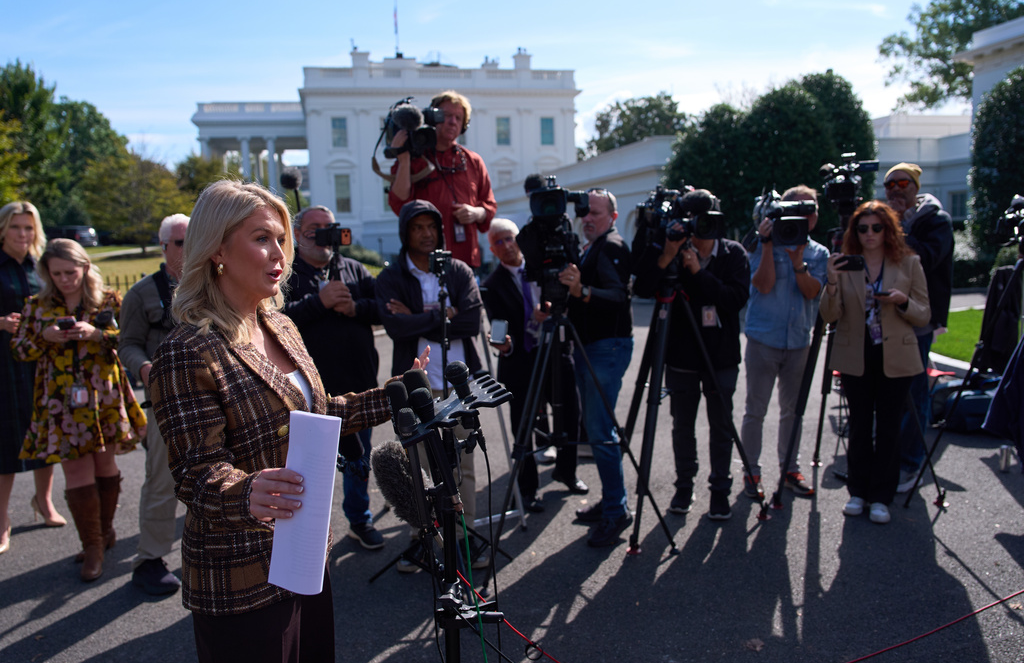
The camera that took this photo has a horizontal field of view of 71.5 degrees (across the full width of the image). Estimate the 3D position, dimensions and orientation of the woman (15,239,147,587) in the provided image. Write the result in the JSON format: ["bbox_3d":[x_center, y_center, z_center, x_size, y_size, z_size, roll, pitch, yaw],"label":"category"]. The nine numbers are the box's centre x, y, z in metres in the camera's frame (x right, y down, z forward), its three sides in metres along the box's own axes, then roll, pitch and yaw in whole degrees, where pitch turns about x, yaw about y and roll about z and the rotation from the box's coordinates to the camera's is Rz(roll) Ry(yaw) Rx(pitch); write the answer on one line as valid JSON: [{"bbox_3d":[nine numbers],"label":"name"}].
[{"bbox_3d":[-2.110,0.369,3.512,0.620,1.620,0.460,-4,7,-19],"label":"woman"}]

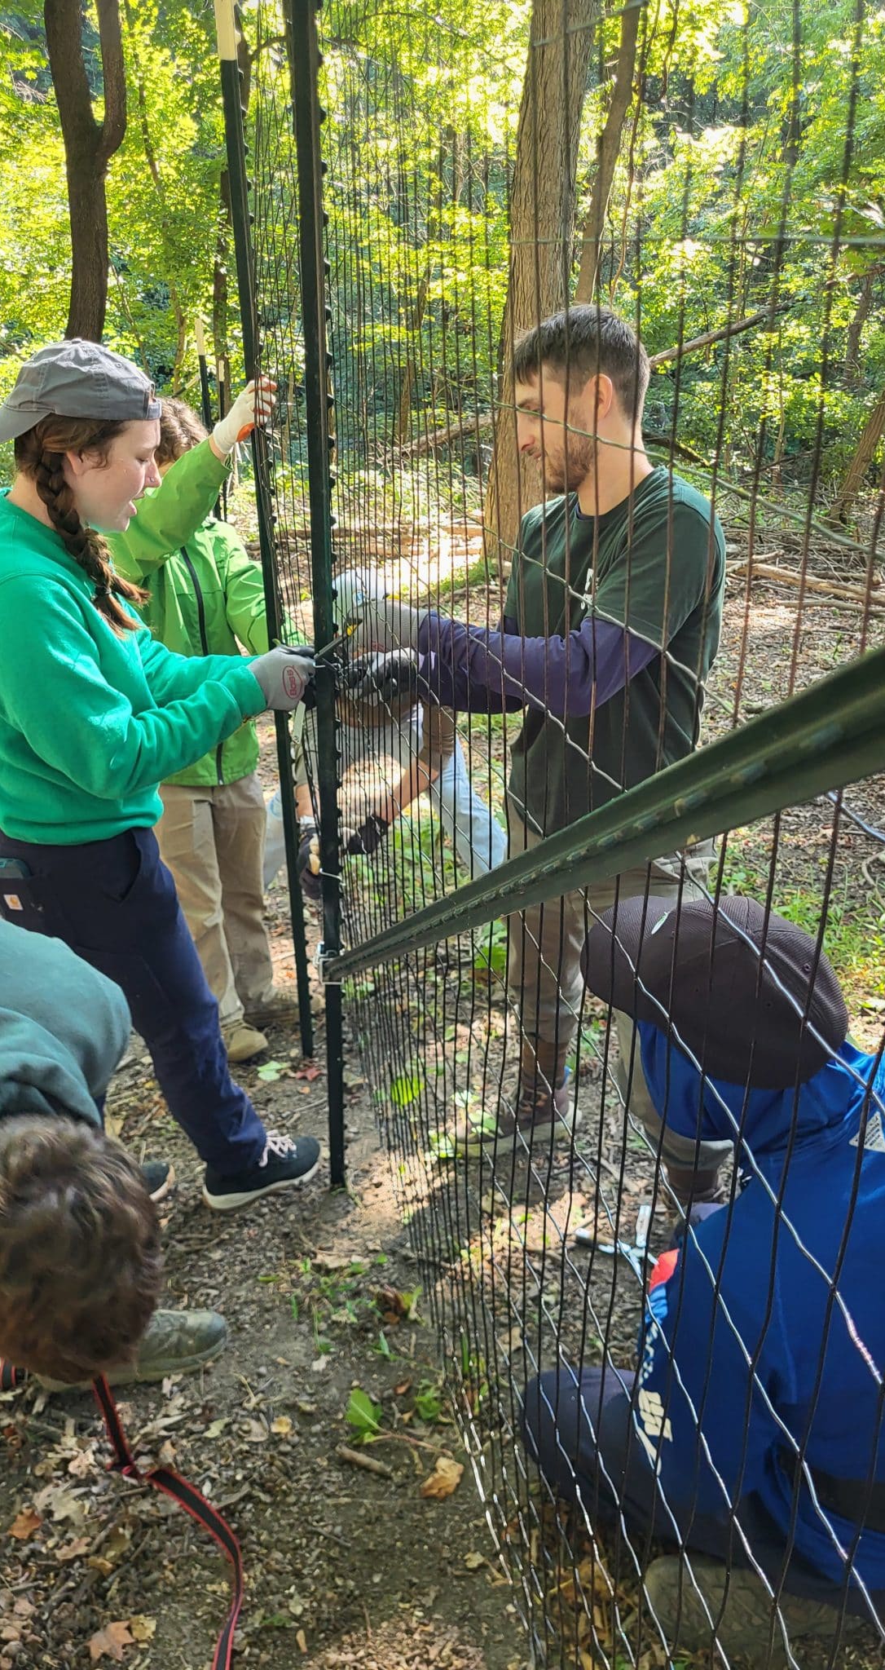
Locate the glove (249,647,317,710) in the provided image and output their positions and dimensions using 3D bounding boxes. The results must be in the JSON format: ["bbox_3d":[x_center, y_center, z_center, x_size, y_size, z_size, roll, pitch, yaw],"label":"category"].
[{"bbox_3d":[-0.240,-0.244,1.950,0.125,0.100,0.090,-4,26,-9],"label":"glove"}]

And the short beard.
[{"bbox_3d":[0.191,-0.558,1.880,0.090,0.105,0.130,-12,26,4],"label":"short beard"}]

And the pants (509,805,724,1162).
[{"bbox_3d":[0.306,0.226,2.268,0.350,0.750,0.400,-9,27,-18],"label":"pants"}]

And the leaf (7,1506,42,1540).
[{"bbox_3d":[-0.616,1.018,1.853,0.046,0.018,0.046,-15,30,-29],"label":"leaf"}]

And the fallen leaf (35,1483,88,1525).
[{"bbox_3d":[-0.573,1.003,1.884,0.080,0.018,0.068,5,26,9],"label":"fallen leaf"}]

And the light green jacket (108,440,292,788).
[{"bbox_3d":[-0.528,-0.480,2.720,0.480,0.710,0.400,-13,25,-29],"label":"light green jacket"}]

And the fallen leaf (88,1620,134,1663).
[{"bbox_3d":[-0.448,1.094,1.700,0.059,0.018,0.060,-1,26,-3],"label":"fallen leaf"}]

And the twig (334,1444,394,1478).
[{"bbox_3d":[-0.123,0.972,1.948,0.098,0.020,0.020,12,28,23],"label":"twig"}]

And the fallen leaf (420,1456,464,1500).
[{"bbox_3d":[-0.001,0.987,1.921,0.048,0.025,0.079,21,33,36],"label":"fallen leaf"}]

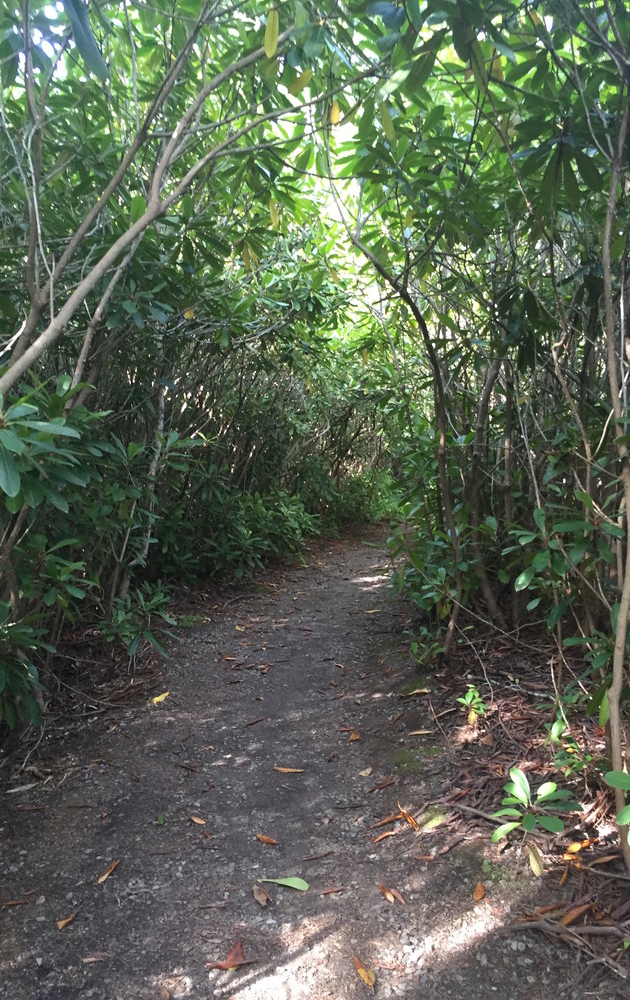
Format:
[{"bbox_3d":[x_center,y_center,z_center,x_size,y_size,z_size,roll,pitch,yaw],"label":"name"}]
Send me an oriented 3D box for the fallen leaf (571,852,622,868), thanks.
[{"bbox_3d":[0.971,1.247,2.900,0.165,0.020,0.042,-1,3,-18],"label":"fallen leaf"}]

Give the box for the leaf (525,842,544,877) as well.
[{"bbox_3d":[0.767,1.256,2.930,0.036,0.060,0.120,-1,3,-12],"label":"leaf"}]

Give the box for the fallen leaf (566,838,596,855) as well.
[{"bbox_3d":[0.947,1.240,3.000,0.105,0.025,0.042,-2,3,-27],"label":"fallen leaf"}]

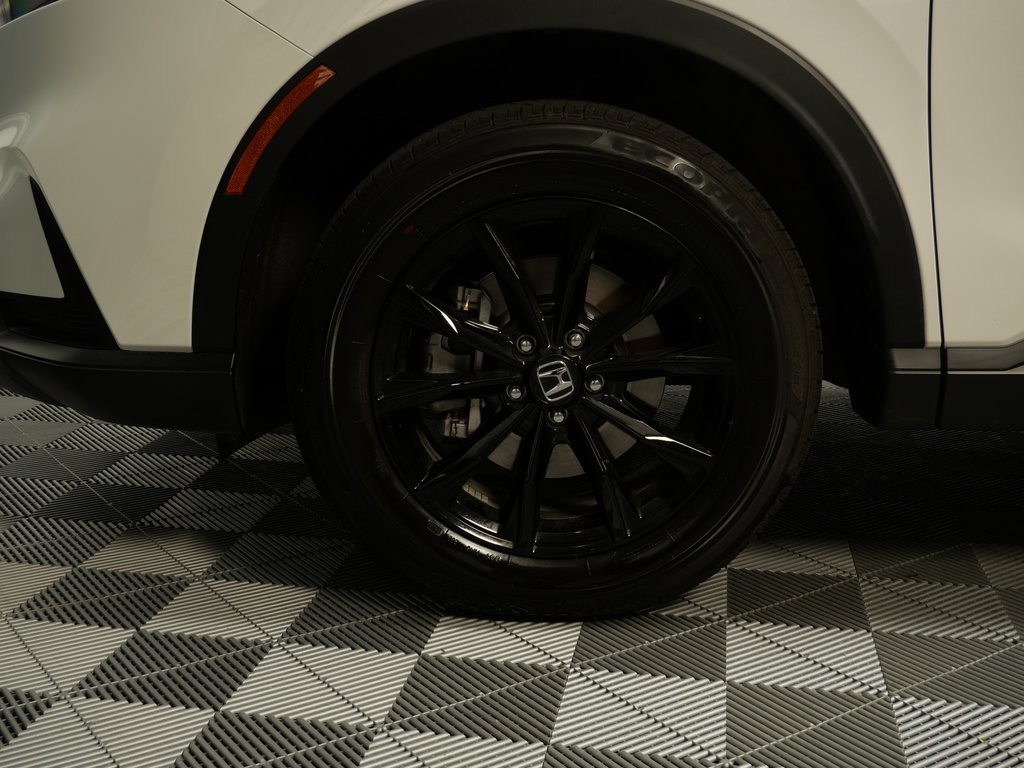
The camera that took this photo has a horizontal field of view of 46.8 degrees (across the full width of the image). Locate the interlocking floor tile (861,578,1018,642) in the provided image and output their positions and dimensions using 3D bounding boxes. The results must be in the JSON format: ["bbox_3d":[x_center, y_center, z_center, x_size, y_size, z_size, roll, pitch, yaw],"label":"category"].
[{"bbox_3d":[0.625,0.342,1.757,0.201,0.020,0.199,3,13,9],"label":"interlocking floor tile"}]

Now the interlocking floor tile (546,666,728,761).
[{"bbox_3d":[0.159,0.408,1.443,0.201,0.020,0.199,3,13,9],"label":"interlocking floor tile"}]

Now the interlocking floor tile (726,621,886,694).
[{"bbox_3d":[0.392,0.376,1.598,0.201,0.020,0.199,3,13,9],"label":"interlocking floor tile"}]

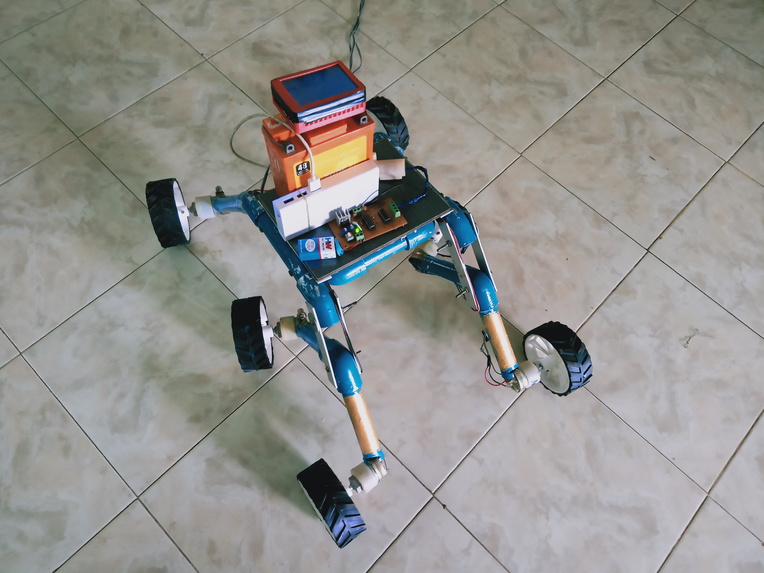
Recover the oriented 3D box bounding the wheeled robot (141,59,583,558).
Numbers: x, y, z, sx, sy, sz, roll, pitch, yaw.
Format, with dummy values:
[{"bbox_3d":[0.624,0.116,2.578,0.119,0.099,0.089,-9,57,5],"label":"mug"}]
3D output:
[{"bbox_3d":[-0.034,-0.067,0.804,0.468,0.403,0.660,-28,70,-17],"label":"wheeled robot"}]

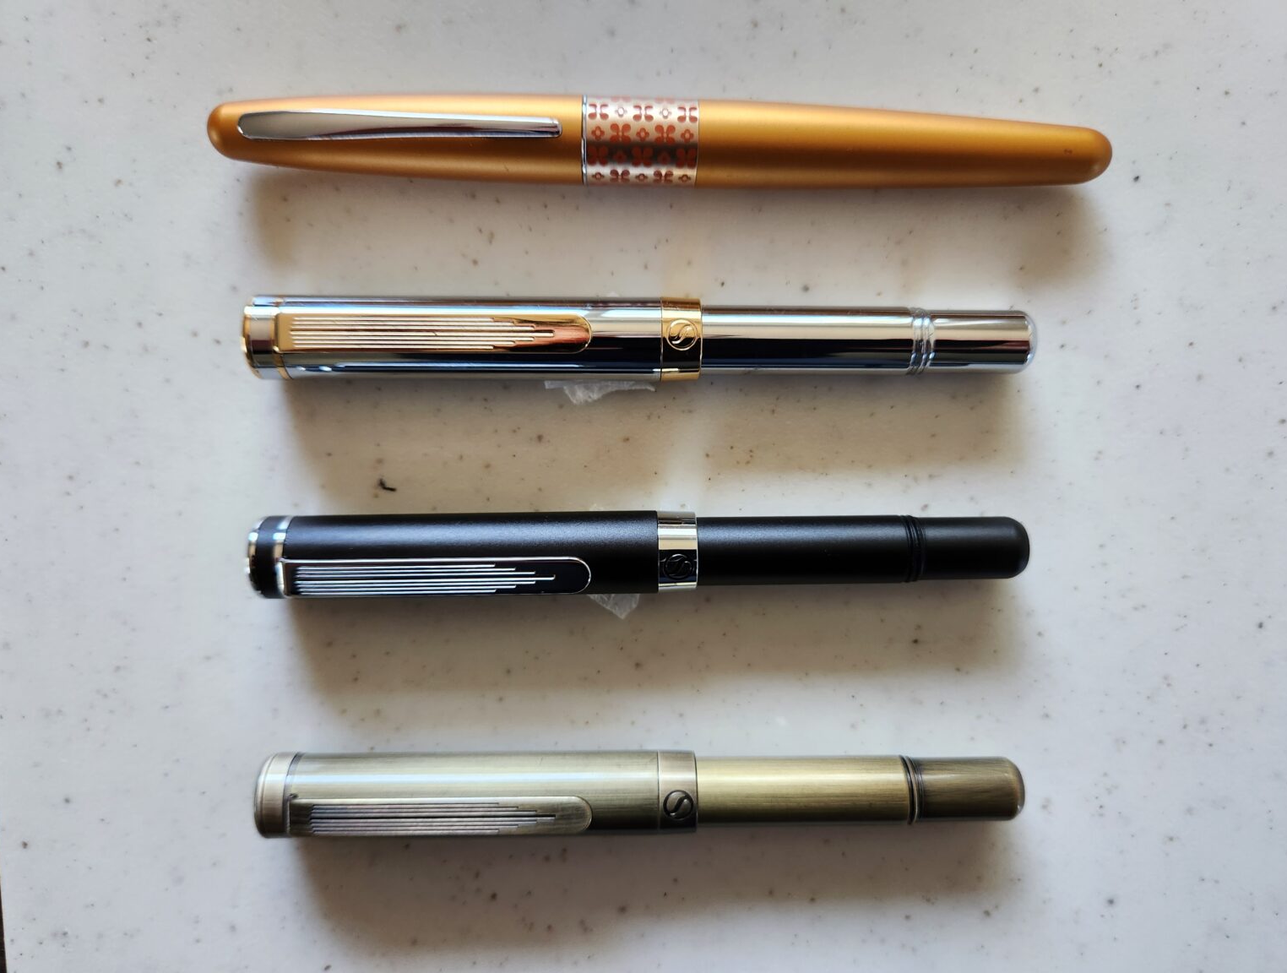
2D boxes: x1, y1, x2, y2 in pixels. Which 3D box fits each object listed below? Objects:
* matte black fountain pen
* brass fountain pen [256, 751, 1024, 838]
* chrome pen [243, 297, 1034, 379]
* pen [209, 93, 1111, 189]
[{"bbox_3d":[0.000,0.010,0.135,0.120,0.014,0.013,-1,93,0],"label":"matte black fountain pen"},{"bbox_3d":[0.000,0.049,0.137,0.120,0.015,0.013,-1,93,0],"label":"brass fountain pen"},{"bbox_3d":[0.000,-0.023,0.133,0.120,0.015,0.013,0,93,0],"label":"chrome pen"},{"bbox_3d":[0.003,-0.053,0.132,0.138,0.015,0.013,2,93,0],"label":"pen"}]

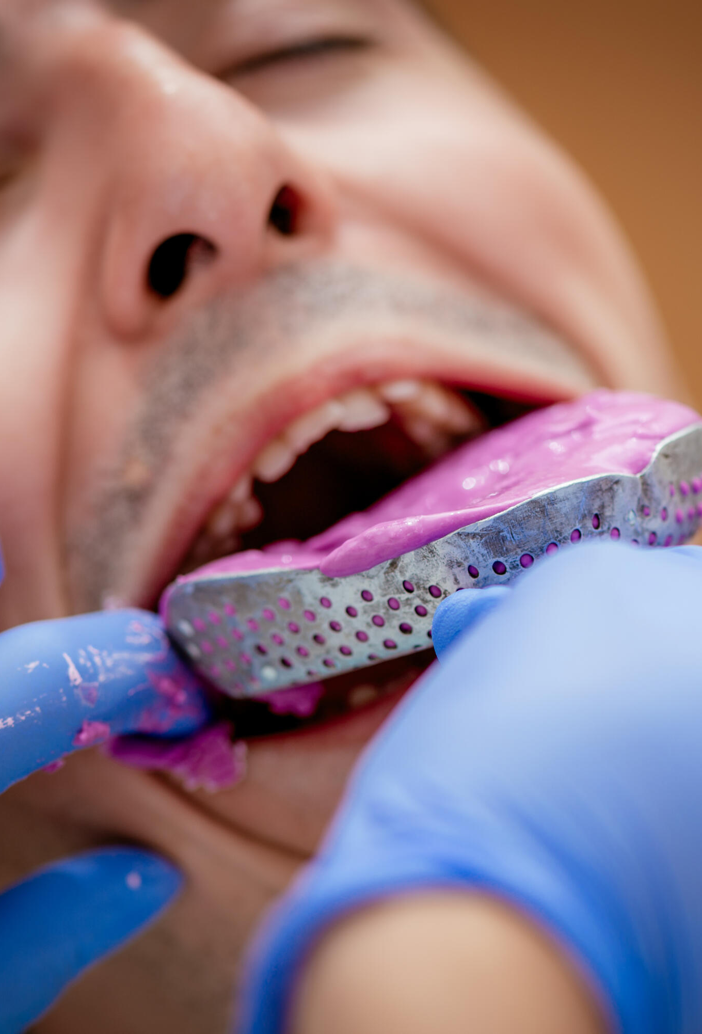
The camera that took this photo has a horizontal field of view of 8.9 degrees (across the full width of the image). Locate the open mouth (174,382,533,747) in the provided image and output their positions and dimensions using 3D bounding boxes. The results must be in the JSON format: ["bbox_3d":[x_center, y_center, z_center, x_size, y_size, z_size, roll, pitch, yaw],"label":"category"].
[{"bbox_3d":[0.001,0.006,0.637,0.062,0.035,0.048,-26,65,-14],"label":"open mouth"}]

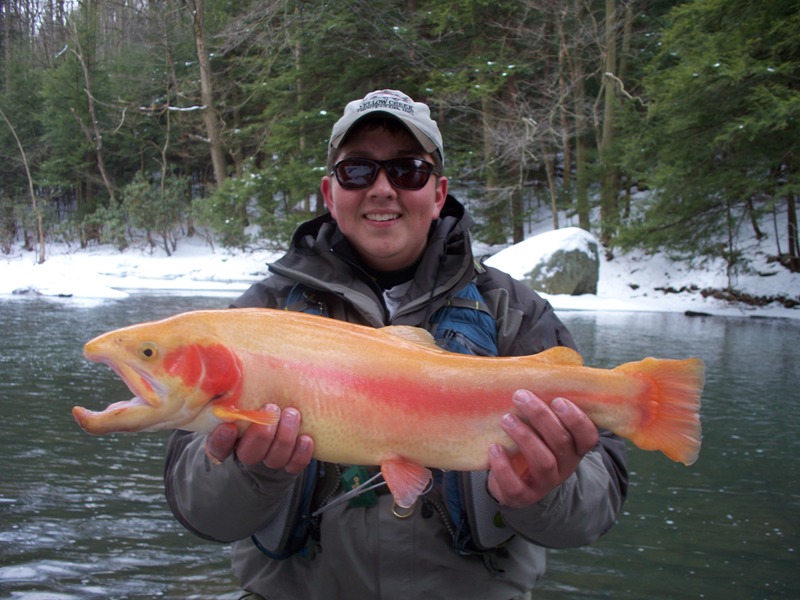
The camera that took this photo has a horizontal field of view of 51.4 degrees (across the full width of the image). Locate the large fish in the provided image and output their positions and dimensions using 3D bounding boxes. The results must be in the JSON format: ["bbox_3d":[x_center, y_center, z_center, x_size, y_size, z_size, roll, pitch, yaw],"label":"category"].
[{"bbox_3d":[-0.013,0.108,0.800,0.600,0.175,0.090,5,0,0],"label":"large fish"}]

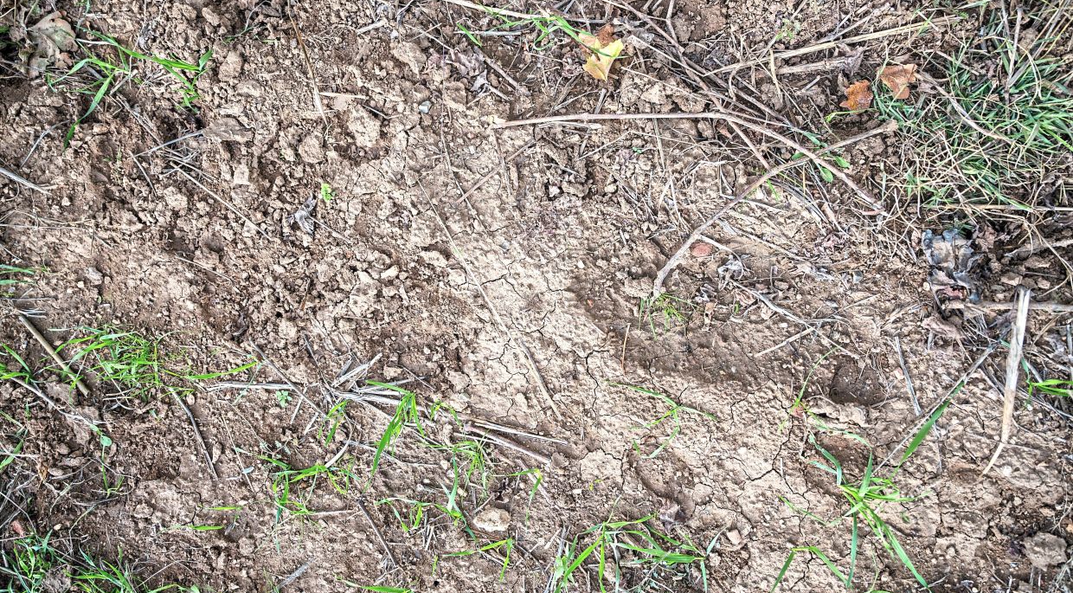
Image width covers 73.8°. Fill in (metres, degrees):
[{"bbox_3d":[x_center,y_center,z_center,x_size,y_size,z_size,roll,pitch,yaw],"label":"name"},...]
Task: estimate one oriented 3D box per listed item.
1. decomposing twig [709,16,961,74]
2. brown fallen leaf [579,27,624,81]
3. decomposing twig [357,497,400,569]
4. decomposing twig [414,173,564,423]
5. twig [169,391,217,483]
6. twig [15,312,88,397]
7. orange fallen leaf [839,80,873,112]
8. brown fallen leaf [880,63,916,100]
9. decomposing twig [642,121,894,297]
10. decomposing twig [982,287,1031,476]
[{"bbox_3d":[0.505,-0.425,1.210,0.447,0.016,0.023,-12,80,-2],"label":"decomposing twig"},{"bbox_3d":[0.104,-0.407,1.204,0.066,0.022,0.101,-25,81,-4],"label":"brown fallen leaf"},{"bbox_3d":[-0.238,0.356,1.080,0.009,0.009,0.119,-32,82,-5],"label":"decomposing twig"},{"bbox_3d":[-0.079,-0.001,1.141,0.017,0.012,0.464,-30,81,-5],"label":"decomposing twig"},{"bbox_3d":[-0.525,0.212,1.104,0.018,0.012,0.160,-31,81,-5],"label":"twig"},{"bbox_3d":[-0.762,0.093,1.126,0.009,0.010,0.179,-45,83,-7],"label":"twig"},{"bbox_3d":[0.537,-0.337,1.199,0.063,0.015,0.050,-36,82,-6],"label":"orange fallen leaf"},{"bbox_3d":[0.605,-0.362,1.202,0.061,0.018,0.060,41,82,7],"label":"brown fallen leaf"},{"bbox_3d":[0.374,-0.163,1.154,0.492,0.035,0.066,-35,82,-6],"label":"decomposing twig"},{"bbox_3d":[0.738,0.132,1.109,0.033,0.022,0.305,19,81,3],"label":"decomposing twig"}]

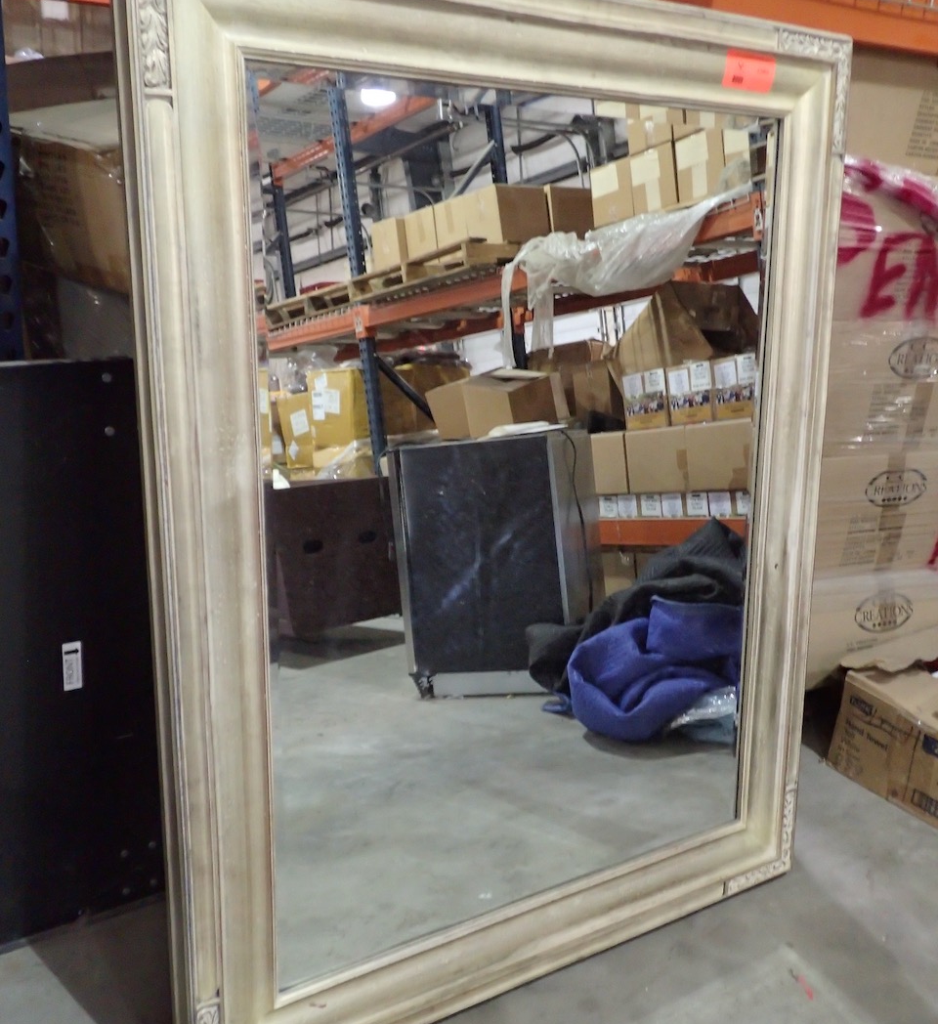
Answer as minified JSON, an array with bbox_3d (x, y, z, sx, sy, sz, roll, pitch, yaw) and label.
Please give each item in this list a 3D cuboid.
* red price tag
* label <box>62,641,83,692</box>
[{"bbox_3d":[0.424,-0.667,1.640,0.103,0.056,0.006,-8,24,-32],"label":"red price tag"},{"bbox_3d":[-0.590,0.230,1.612,0.026,0.077,0.002,-9,23,-33],"label":"label"}]

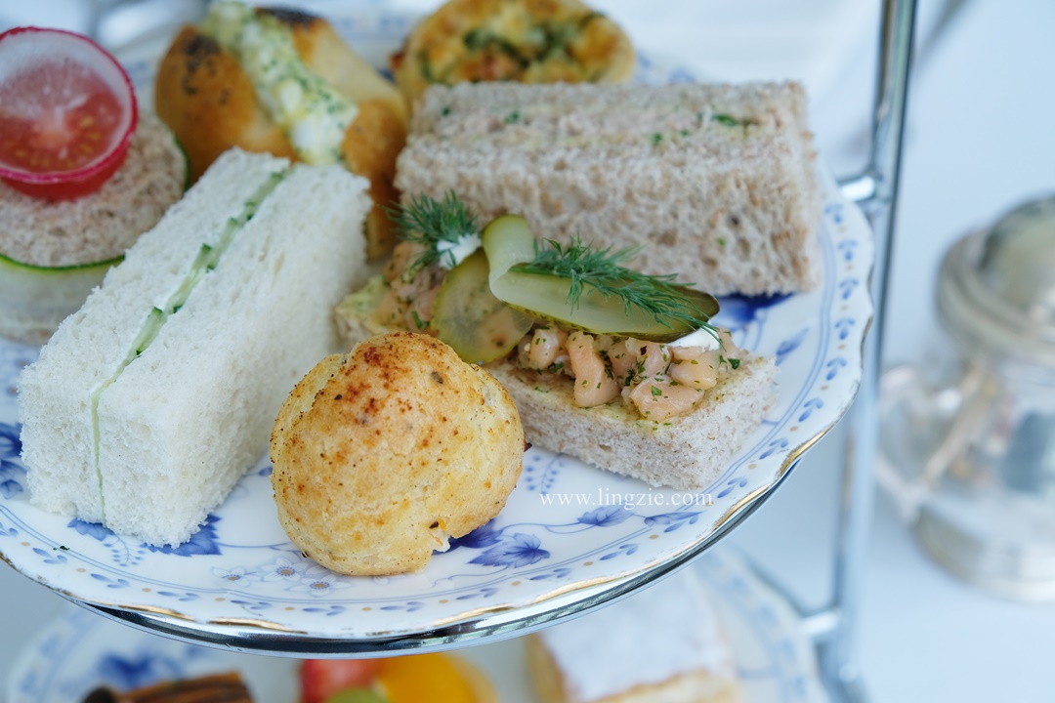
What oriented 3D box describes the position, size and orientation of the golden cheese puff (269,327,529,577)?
[{"bbox_3d":[-0.024,0.018,0.326,0.047,0.041,0.046,-2,40,0],"label":"golden cheese puff"}]

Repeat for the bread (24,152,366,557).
[{"bbox_3d":[-0.063,-0.003,0.358,0.031,0.030,0.080,15,43,20],"label":"bread"}]

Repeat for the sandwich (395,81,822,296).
[{"bbox_3d":[0.018,-0.035,0.391,0.085,0.032,0.034,0,40,3],"label":"sandwich"}]

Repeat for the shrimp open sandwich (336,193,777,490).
[{"bbox_3d":[0.004,-0.005,0.358,0.081,0.030,0.033,22,45,26],"label":"shrimp open sandwich"}]

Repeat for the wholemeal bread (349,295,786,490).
[{"bbox_3d":[0.004,0.001,0.363,0.081,0.014,0.032,22,45,26],"label":"wholemeal bread"}]

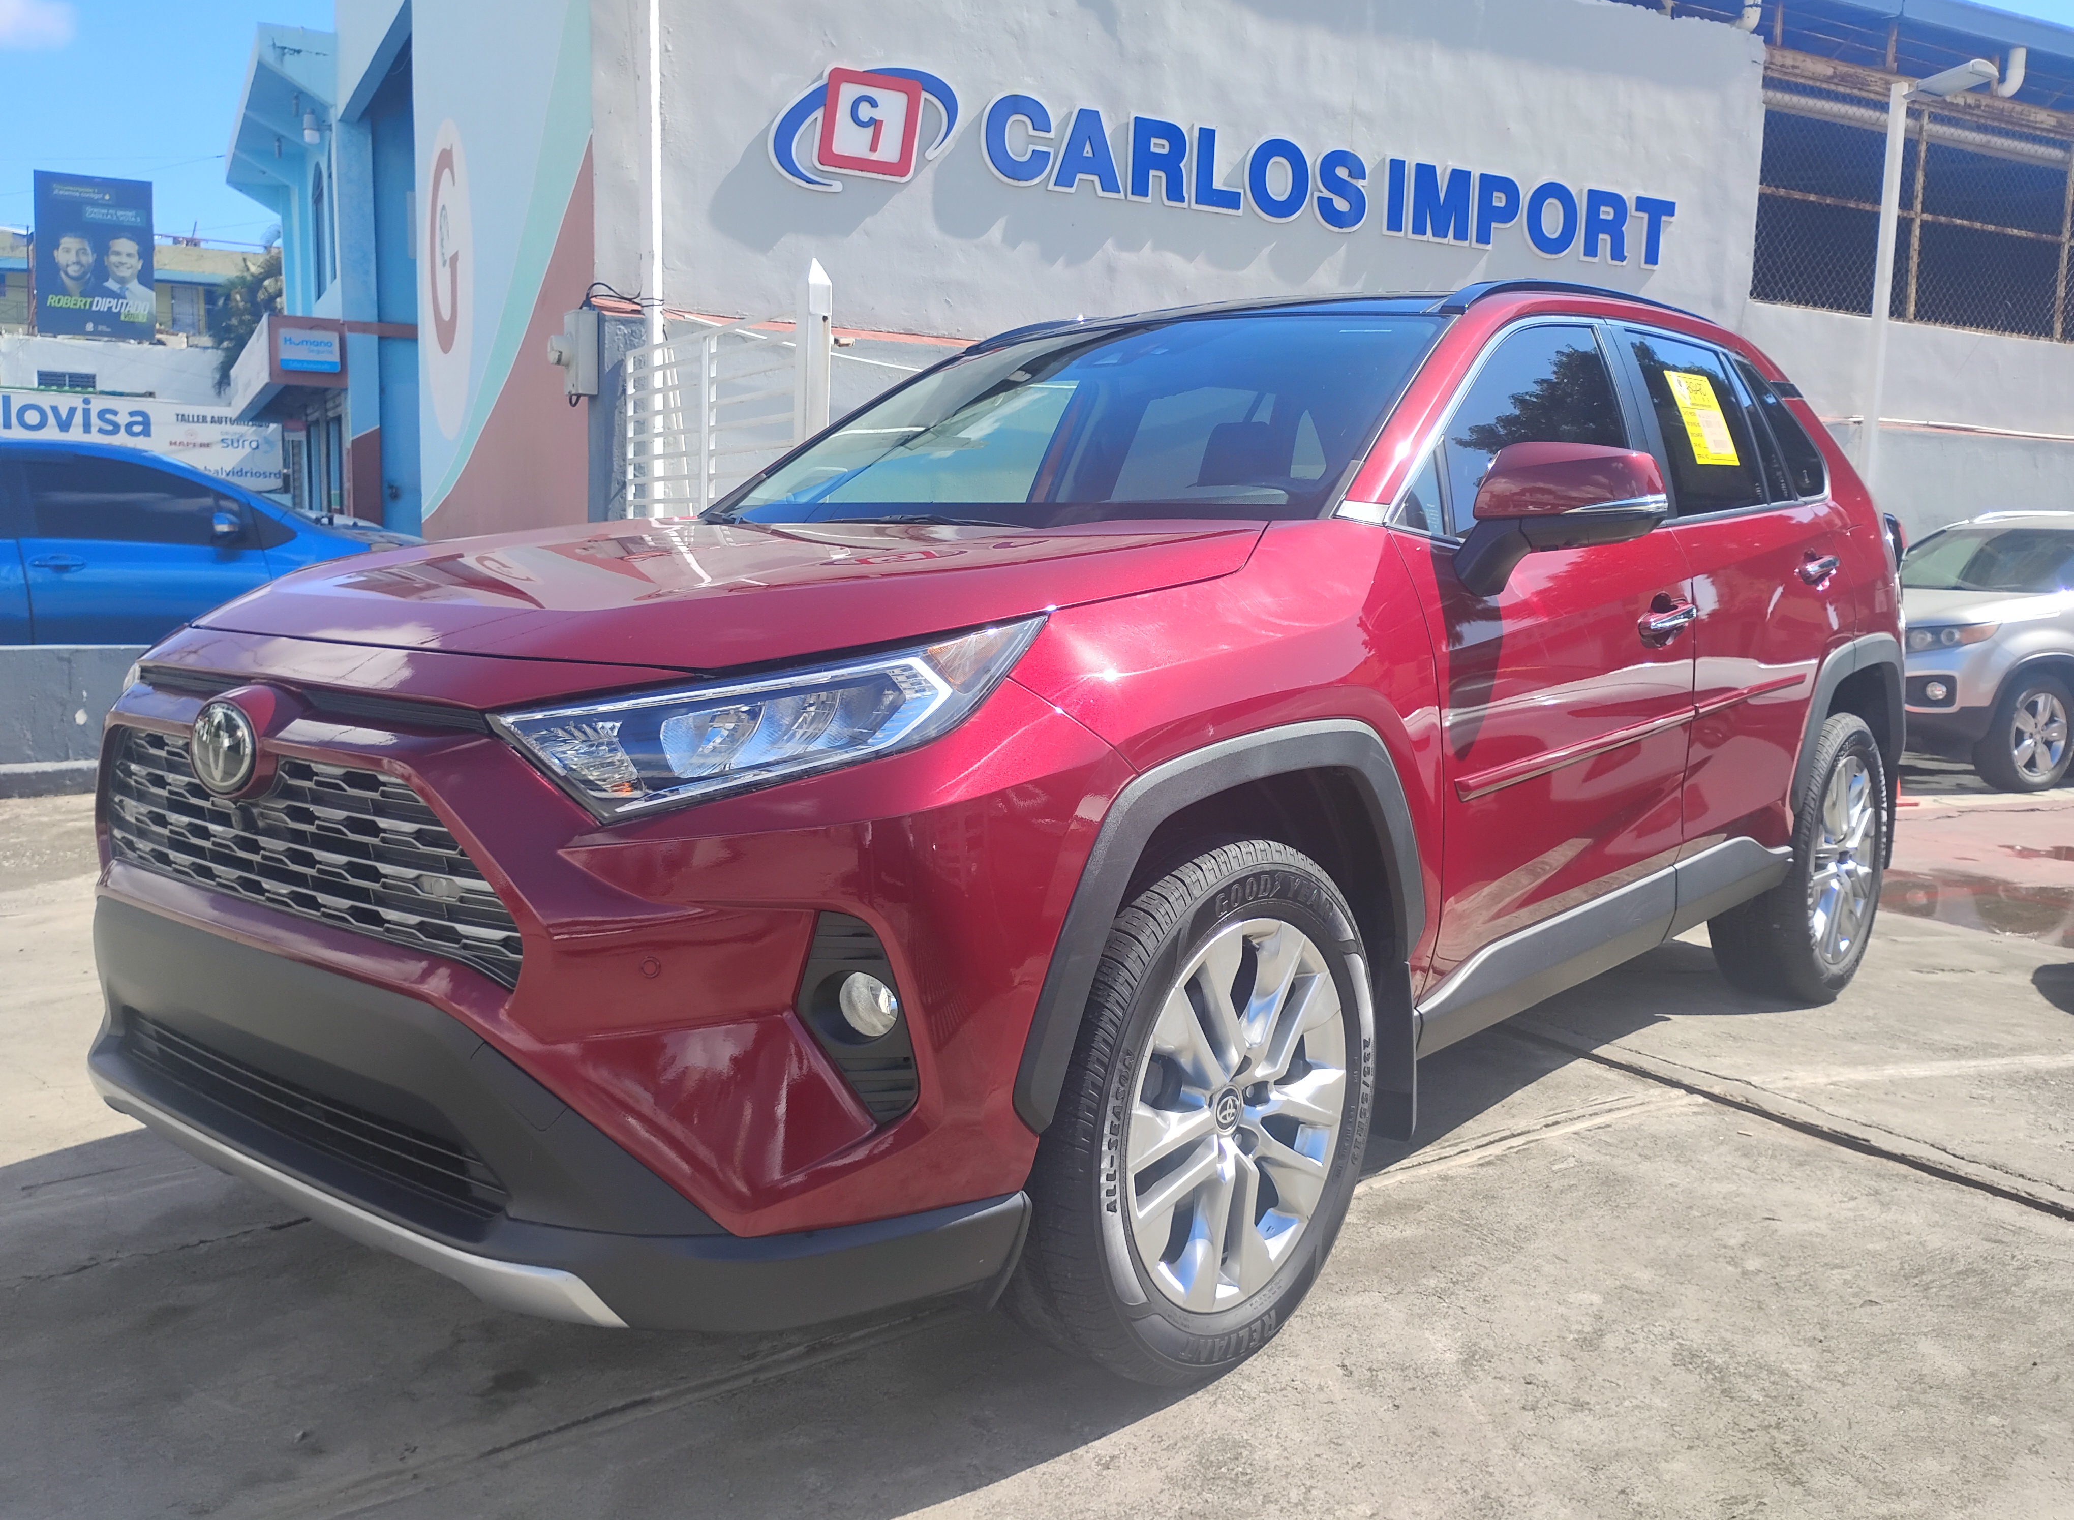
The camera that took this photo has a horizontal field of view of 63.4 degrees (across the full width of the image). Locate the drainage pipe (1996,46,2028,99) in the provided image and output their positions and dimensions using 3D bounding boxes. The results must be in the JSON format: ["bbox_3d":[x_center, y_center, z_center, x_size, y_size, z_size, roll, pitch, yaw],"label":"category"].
[{"bbox_3d":[6.845,-4.831,11.800,0.130,0.340,0.240,-2,7,-26],"label":"drainage pipe"}]

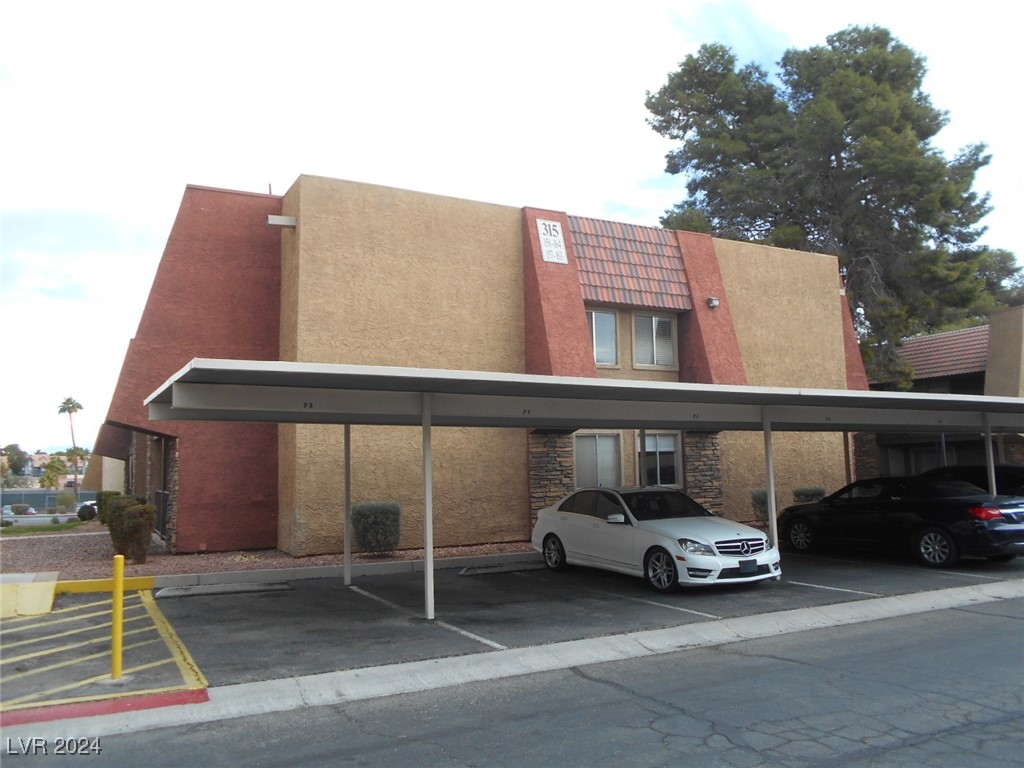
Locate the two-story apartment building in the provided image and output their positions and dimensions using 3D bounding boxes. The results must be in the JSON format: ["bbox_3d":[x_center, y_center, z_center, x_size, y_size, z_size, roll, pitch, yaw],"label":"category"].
[{"bbox_3d":[-2.427,1.031,26.780,20.400,7.150,21.600,2,-7,-27],"label":"two-story apartment building"}]

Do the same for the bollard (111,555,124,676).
[{"bbox_3d":[-3.484,2.052,6.828,0.100,1.060,0.100,2,-7,-27],"label":"bollard"}]

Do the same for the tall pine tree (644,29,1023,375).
[{"bbox_3d":[12.392,-4.606,29.714,13.800,18.400,12.900,2,-7,-27],"label":"tall pine tree"}]

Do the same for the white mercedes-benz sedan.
[{"bbox_3d":[2.080,2.385,12.400,1.820,1.445,4.600,3,-7,-29],"label":"white mercedes-benz sedan"}]

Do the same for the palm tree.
[{"bbox_3d":[-54.535,8.338,95.000,3.000,13.500,3.000,2,-7,-27],"label":"palm tree"}]

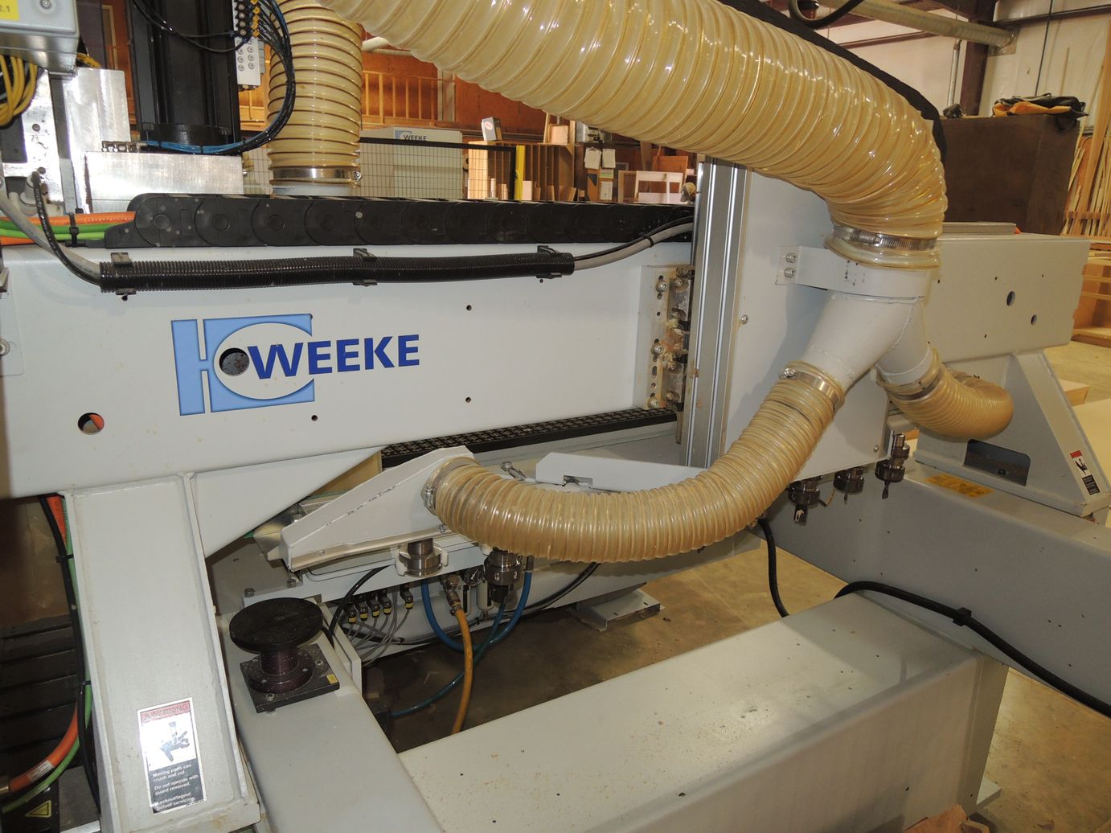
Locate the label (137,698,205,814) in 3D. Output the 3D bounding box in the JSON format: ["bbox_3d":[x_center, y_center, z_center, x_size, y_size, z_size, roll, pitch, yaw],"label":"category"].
[{"bbox_3d":[-0.437,0.387,0.879,0.056,0.113,0.003,-8,-18,-30],"label":"label"}]

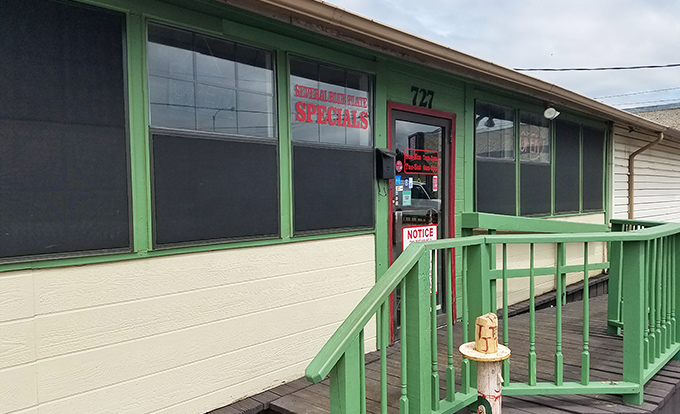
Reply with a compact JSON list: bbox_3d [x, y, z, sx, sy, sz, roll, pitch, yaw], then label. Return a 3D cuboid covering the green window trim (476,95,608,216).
[{"bbox_3d":[2.830,-0.515,6.712,0.100,1.351,4.227,1,2,44],"label":"green window trim"}]

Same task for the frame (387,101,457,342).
[{"bbox_3d":[0.749,0.129,4.605,0.120,2.022,1.036,1,2,44],"label":"frame"}]

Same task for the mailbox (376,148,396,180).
[{"bbox_3d":[0.378,-0.346,4.115,0.085,0.252,0.151,1,2,44],"label":"mailbox"}]

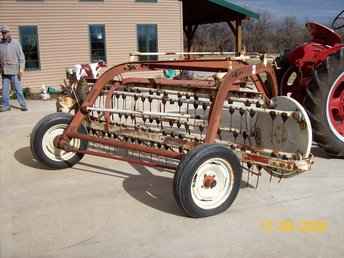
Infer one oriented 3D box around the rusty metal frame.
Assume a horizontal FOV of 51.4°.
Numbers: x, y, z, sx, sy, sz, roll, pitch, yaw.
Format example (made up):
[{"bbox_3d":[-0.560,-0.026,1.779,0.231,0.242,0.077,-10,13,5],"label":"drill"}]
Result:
[{"bbox_3d":[-0.099,-0.257,4.075,2.100,1.050,1.400,13,18,39],"label":"rusty metal frame"}]

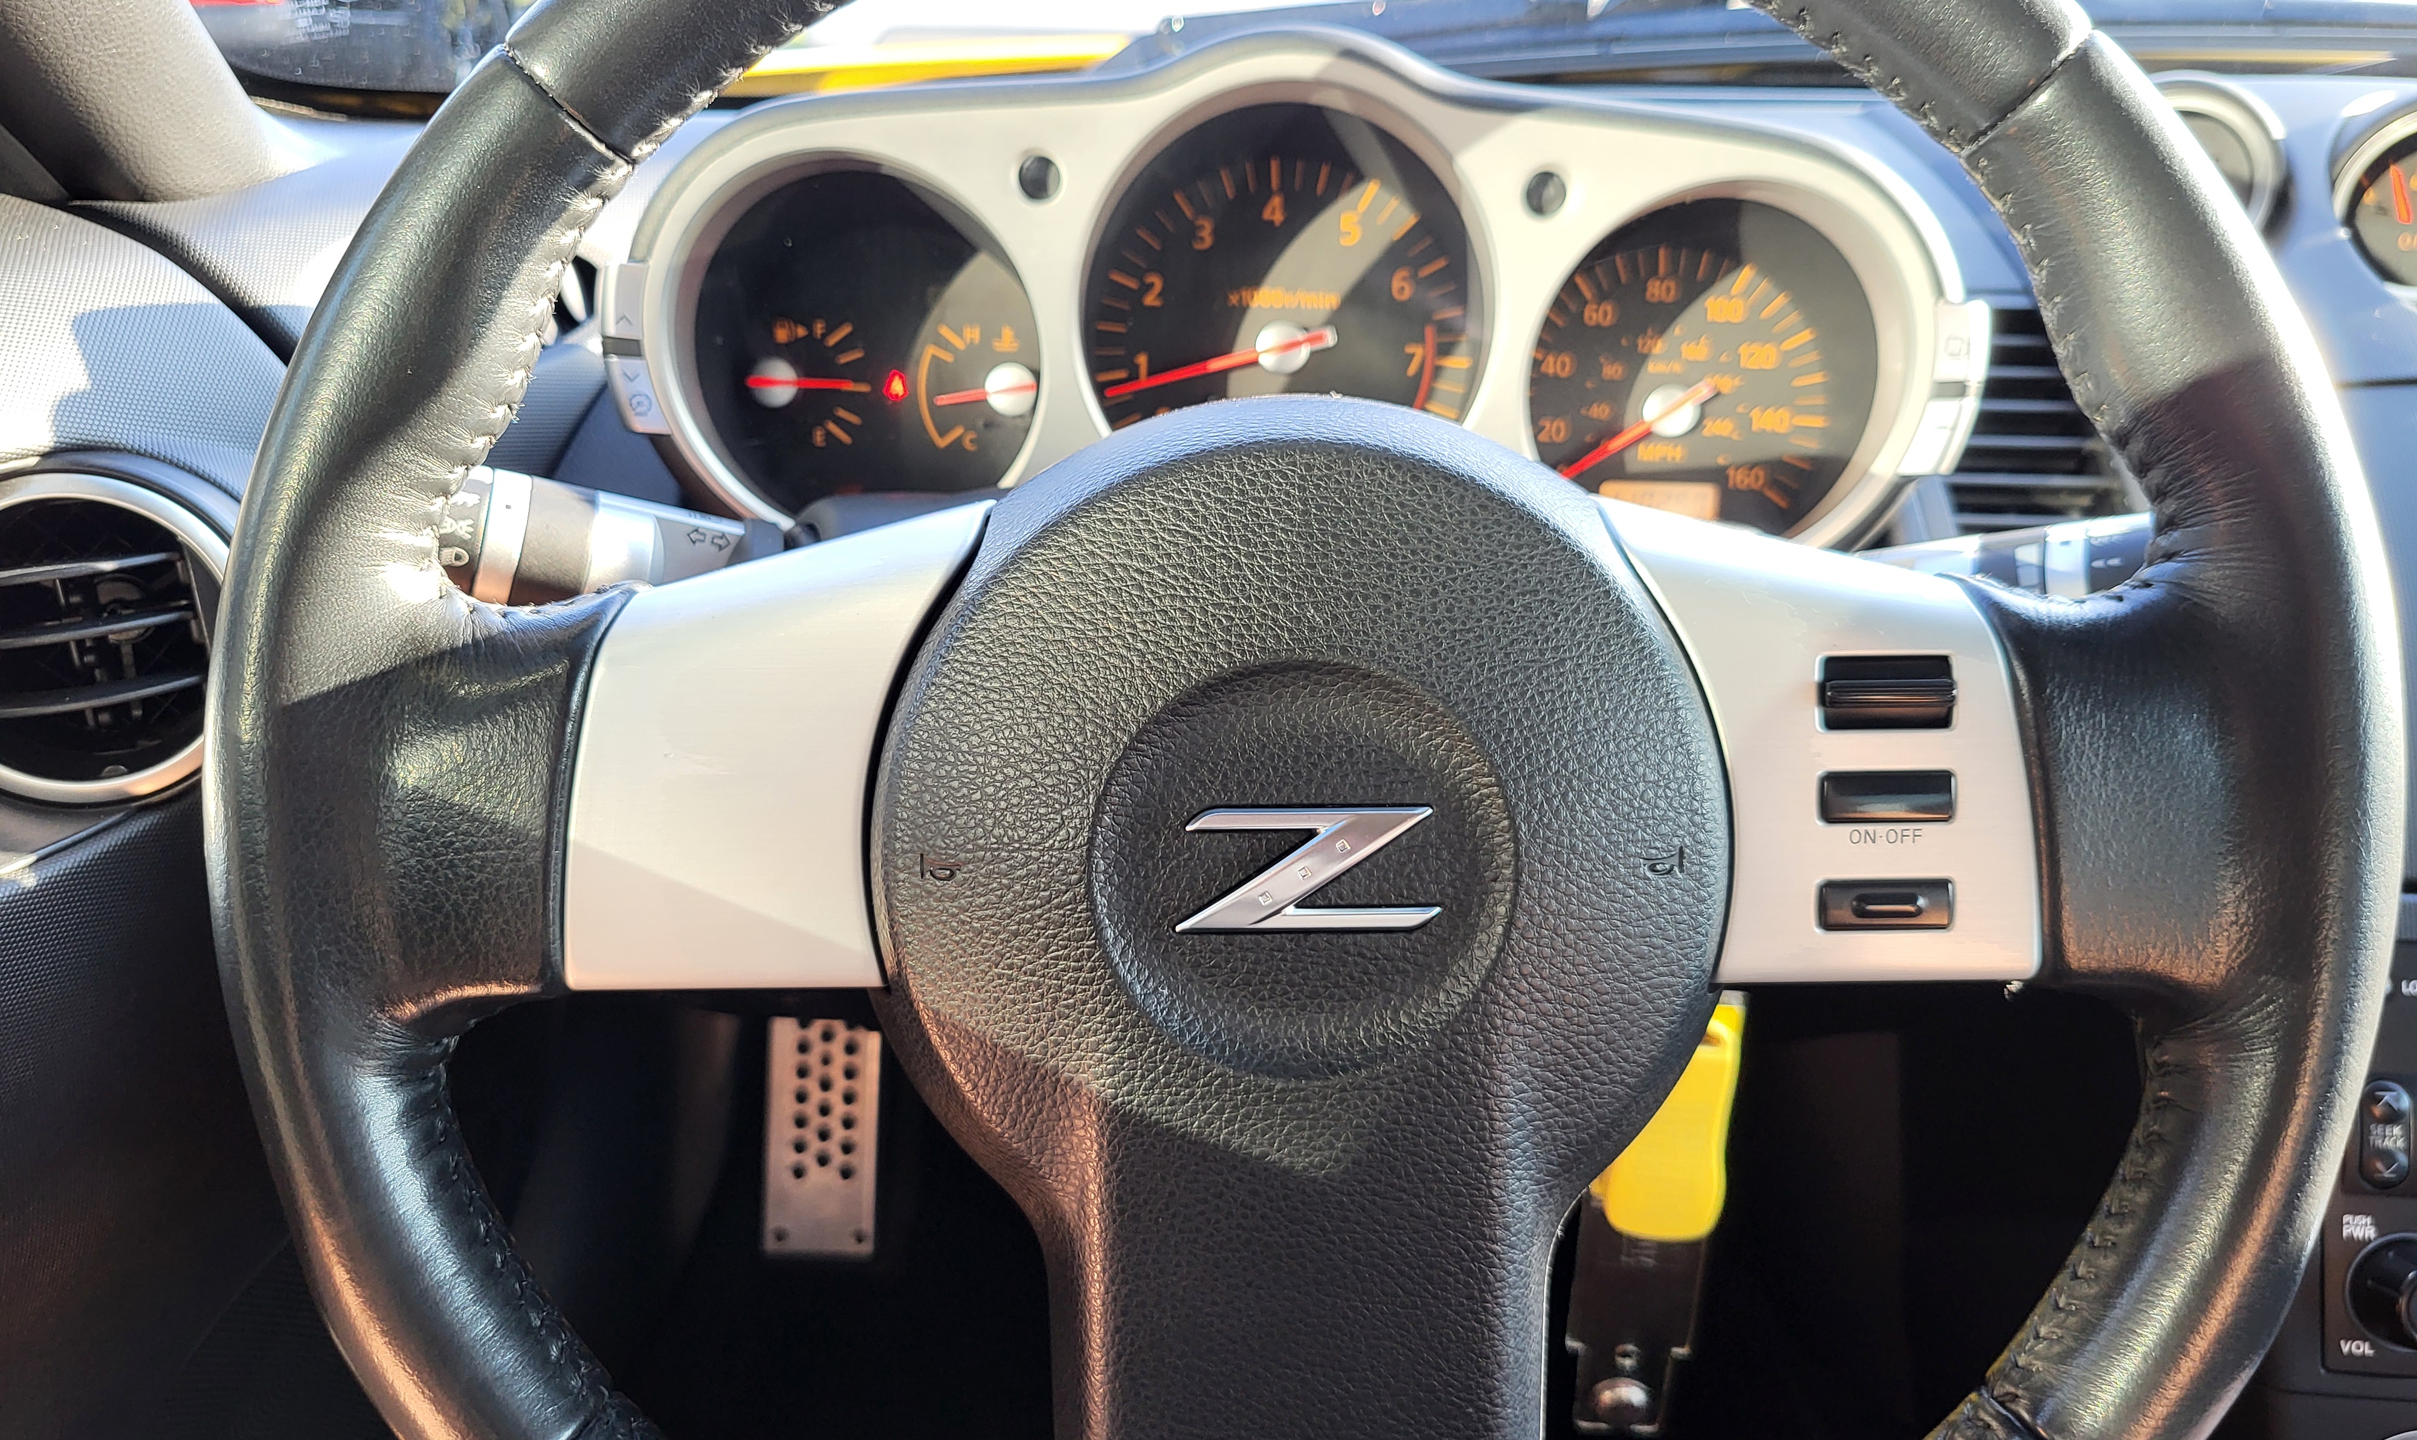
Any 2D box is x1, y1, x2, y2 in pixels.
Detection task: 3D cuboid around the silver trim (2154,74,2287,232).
[{"bbox_3d":[0.322,-0.181,0.605,0.065,0.065,0.020,4,10,7],"label":"silver trim"}]

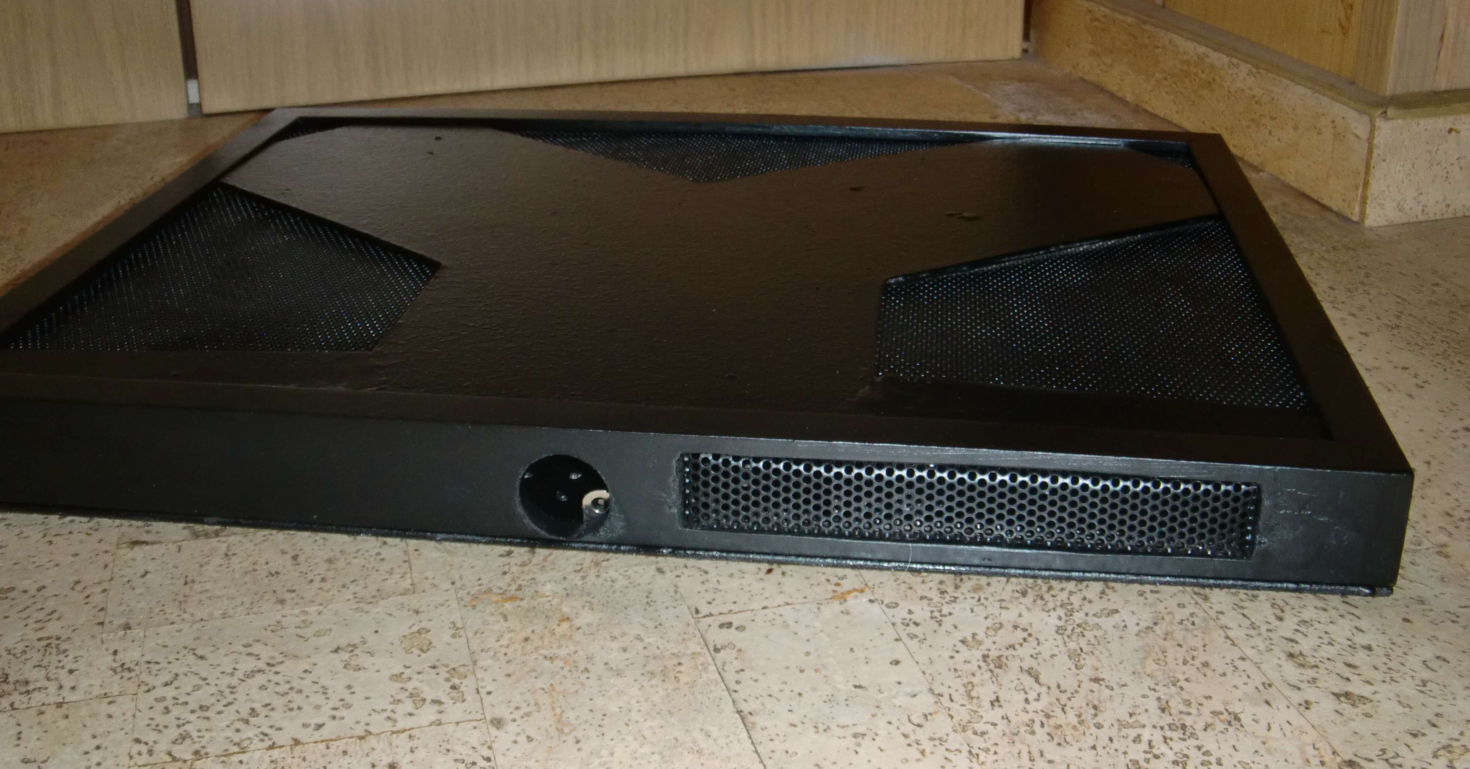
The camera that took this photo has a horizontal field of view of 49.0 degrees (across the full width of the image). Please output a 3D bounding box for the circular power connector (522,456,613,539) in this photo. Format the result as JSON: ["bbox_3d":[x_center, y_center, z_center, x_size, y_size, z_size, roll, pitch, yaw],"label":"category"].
[{"bbox_3d":[-0.047,0.028,0.462,0.026,0.026,0.018,3,24,6],"label":"circular power connector"}]

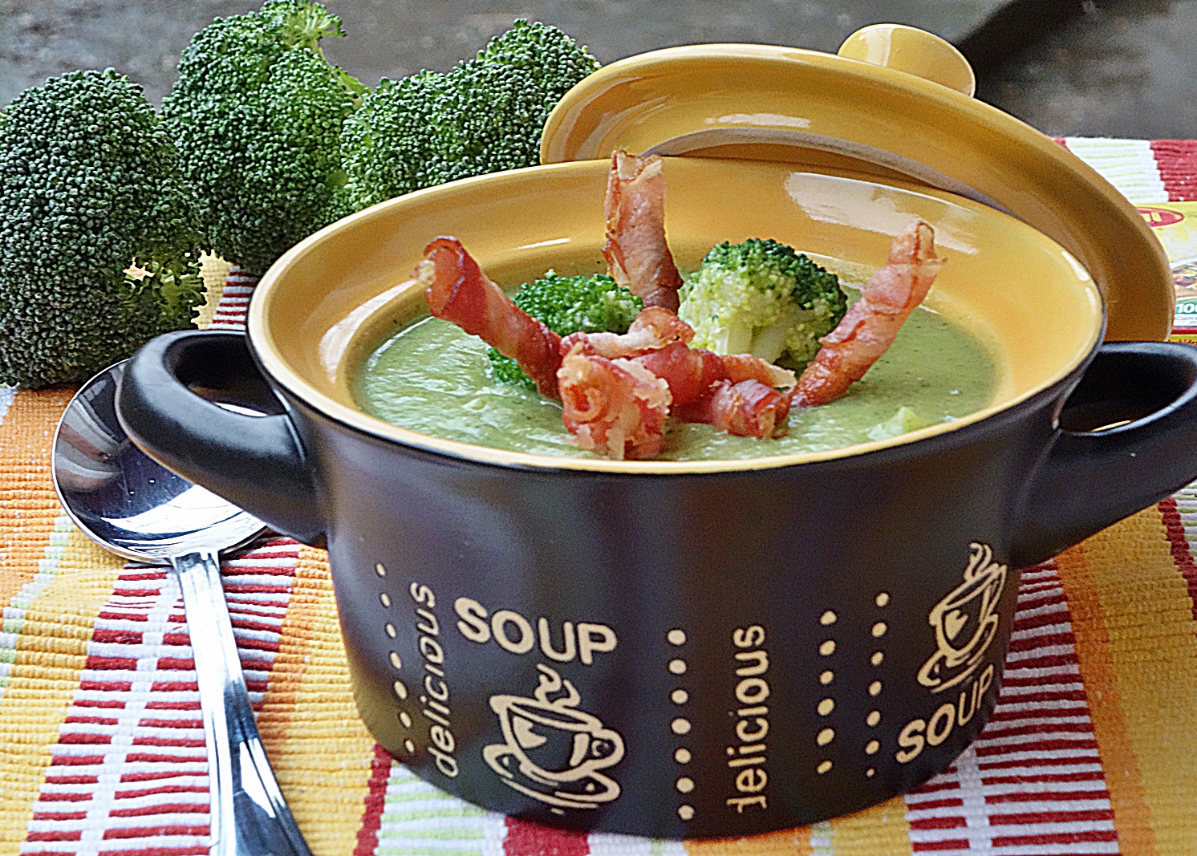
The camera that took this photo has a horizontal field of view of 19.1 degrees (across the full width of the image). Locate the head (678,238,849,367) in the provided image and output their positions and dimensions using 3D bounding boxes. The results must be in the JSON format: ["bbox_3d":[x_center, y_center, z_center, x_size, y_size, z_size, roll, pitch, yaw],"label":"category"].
[{"bbox_3d":[0.028,-0.021,0.596,0.028,0.023,0.025,-1,24,0],"label":"head"}]

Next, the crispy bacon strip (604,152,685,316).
[{"bbox_3d":[0.009,-0.031,0.601,0.011,0.032,0.011,-9,-9,0],"label":"crispy bacon strip"}]

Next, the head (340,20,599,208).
[{"bbox_3d":[-0.028,-0.066,0.791,0.060,0.051,0.053,-1,24,0],"label":"head"}]

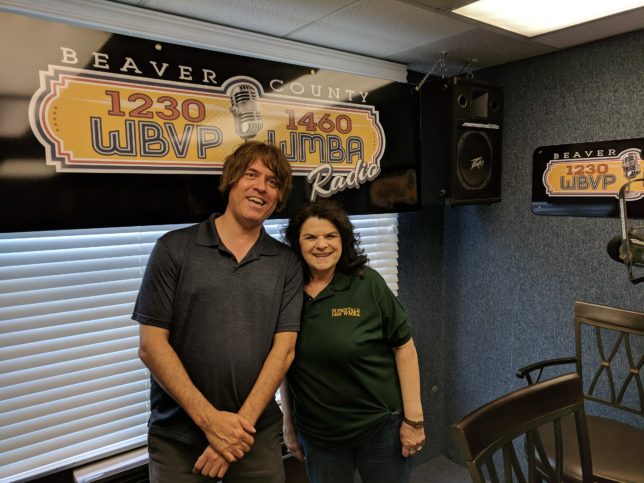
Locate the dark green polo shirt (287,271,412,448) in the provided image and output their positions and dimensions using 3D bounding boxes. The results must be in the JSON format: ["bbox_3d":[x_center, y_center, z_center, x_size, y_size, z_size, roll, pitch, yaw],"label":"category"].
[{"bbox_3d":[0.083,0.388,1.680,0.460,0.610,0.310,1,6,14],"label":"dark green polo shirt"}]

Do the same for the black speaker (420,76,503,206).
[{"bbox_3d":[0.712,-0.503,2.558,0.376,0.605,0.280,-4,7,-32],"label":"black speaker"}]

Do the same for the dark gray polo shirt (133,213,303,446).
[{"bbox_3d":[-0.328,0.264,1.520,0.530,0.710,0.290,-3,6,-23],"label":"dark gray polo shirt"}]

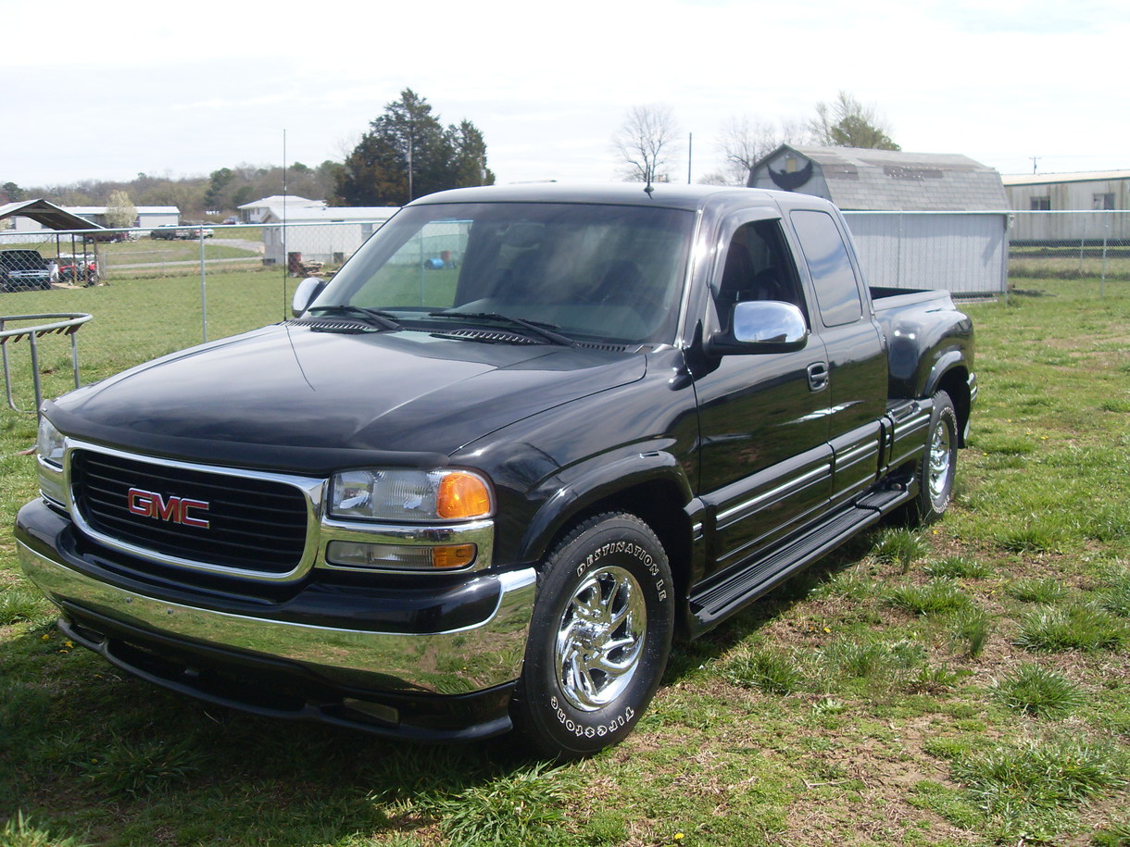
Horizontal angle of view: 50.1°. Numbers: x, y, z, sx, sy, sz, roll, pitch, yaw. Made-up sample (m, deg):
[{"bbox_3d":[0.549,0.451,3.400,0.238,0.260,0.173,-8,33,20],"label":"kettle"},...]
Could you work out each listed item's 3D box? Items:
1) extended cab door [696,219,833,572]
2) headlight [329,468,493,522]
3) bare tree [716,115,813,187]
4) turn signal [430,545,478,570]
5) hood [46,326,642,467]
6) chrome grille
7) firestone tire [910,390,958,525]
[{"bbox_3d":[0.682,-0.180,4.507,0.270,1.300,1.220,7,11,32],"label":"extended cab door"},{"bbox_3d":[-0.373,0.175,2.983,0.395,0.135,0.170,4,10,19],"label":"headlight"},{"bbox_3d":[14.666,-18.704,90.000,7.178,8.558,6.819,1,9,0],"label":"bare tree"},{"bbox_3d":[-0.267,0.330,2.984,0.115,0.060,0.070,3,10,13],"label":"turn signal"},{"bbox_3d":[-0.703,-0.119,3.738,1.550,0.280,1.260,7,11,31],"label":"hood"},{"bbox_3d":[-1.086,0.237,3.393,1.030,0.300,0.110,7,11,32],"label":"chrome grille"},{"bbox_3d":[1.988,0.180,6.793,0.260,0.770,0.770,7,11,32],"label":"firestone tire"}]

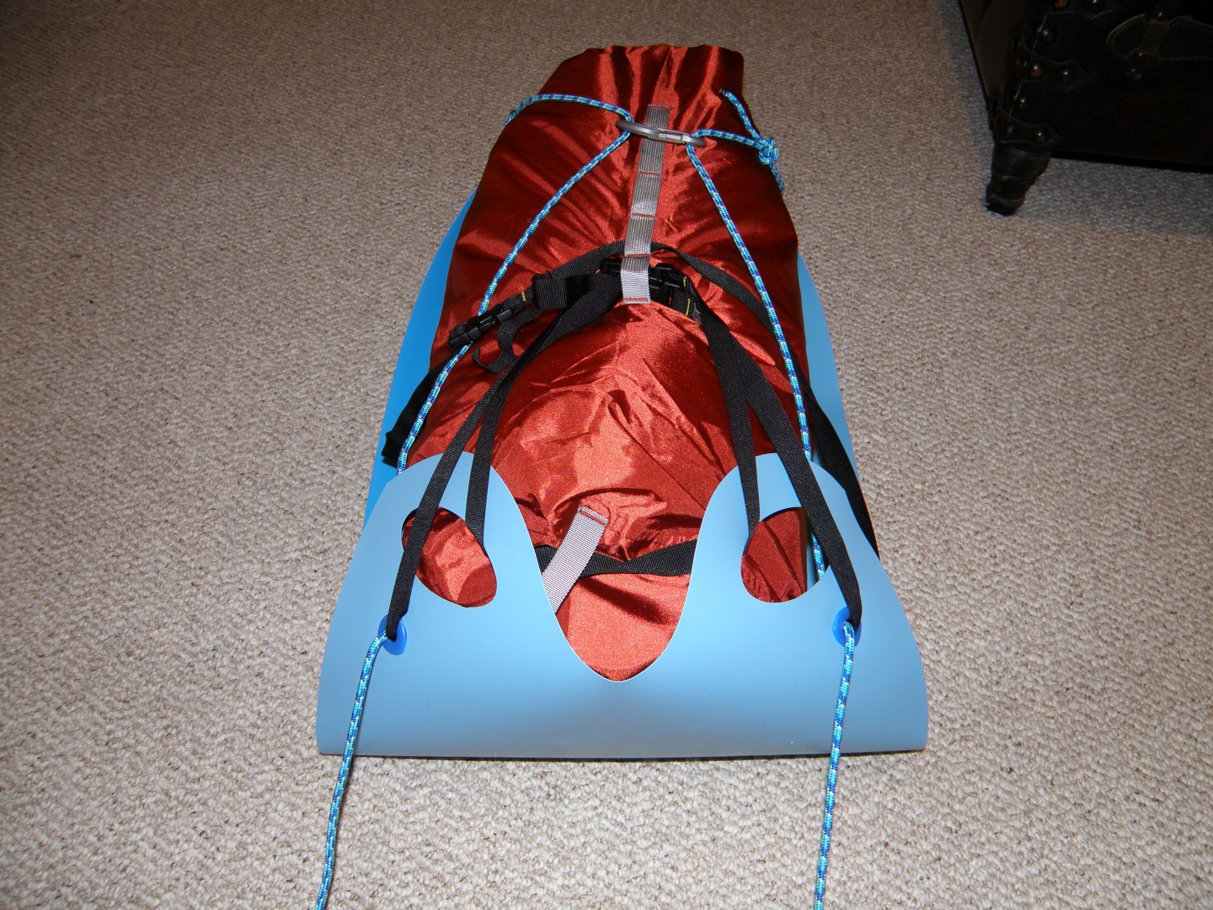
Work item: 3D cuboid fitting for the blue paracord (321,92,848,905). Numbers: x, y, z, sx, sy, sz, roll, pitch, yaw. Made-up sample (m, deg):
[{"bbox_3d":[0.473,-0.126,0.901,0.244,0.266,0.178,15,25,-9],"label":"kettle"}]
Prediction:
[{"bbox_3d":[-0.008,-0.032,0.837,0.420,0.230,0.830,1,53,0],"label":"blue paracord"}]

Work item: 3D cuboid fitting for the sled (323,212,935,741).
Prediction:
[{"bbox_3d":[0.016,-0.096,0.909,0.480,0.195,0.760,1,53,0],"label":"sled"}]

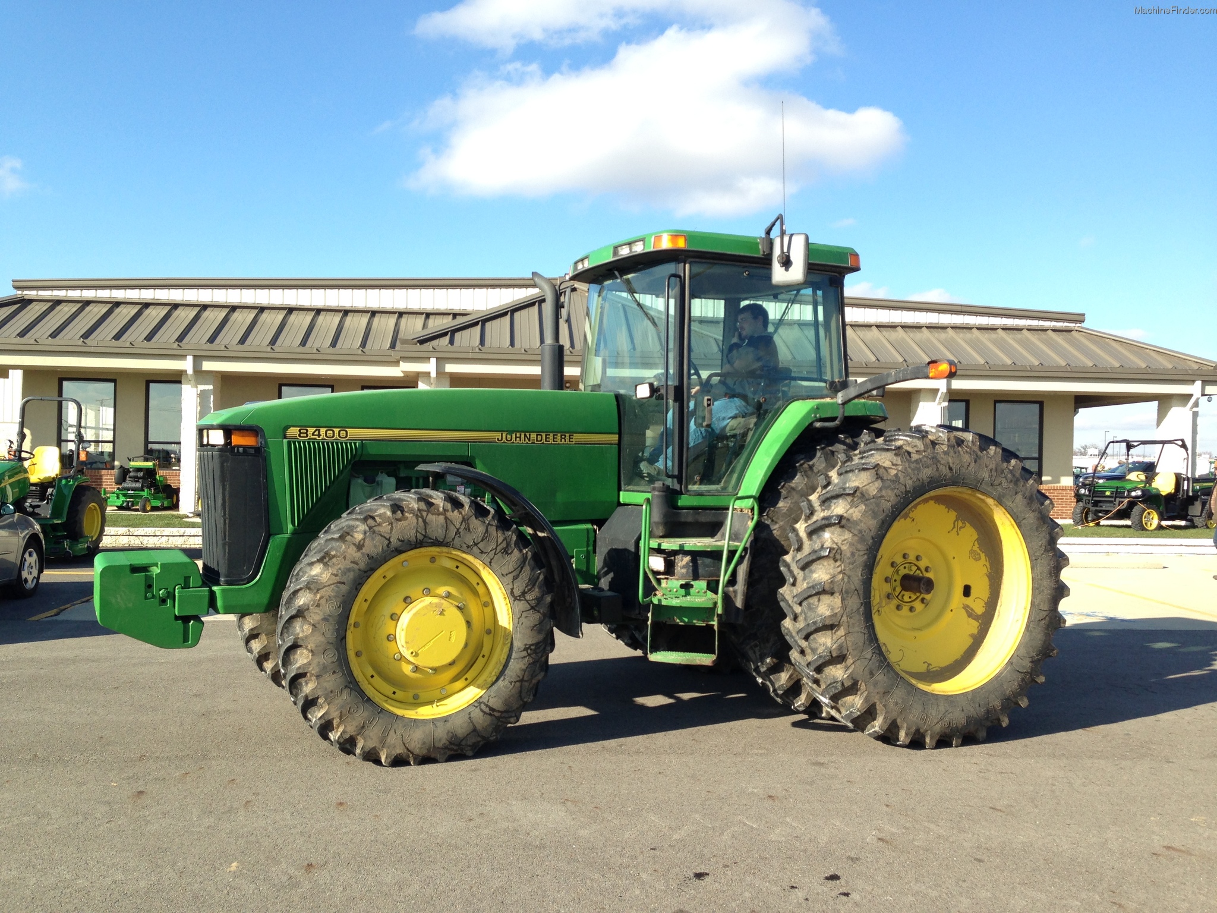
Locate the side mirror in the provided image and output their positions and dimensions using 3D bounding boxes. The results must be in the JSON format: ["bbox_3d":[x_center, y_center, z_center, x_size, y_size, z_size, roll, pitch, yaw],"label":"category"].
[{"bbox_3d":[1.109,-1.205,7.086,0.210,0.305,0.080,2,-5,29],"label":"side mirror"}]

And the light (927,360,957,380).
[{"bbox_3d":[1.904,-0.494,6.629,0.075,0.105,0.170,0,2,-34],"label":"light"}]

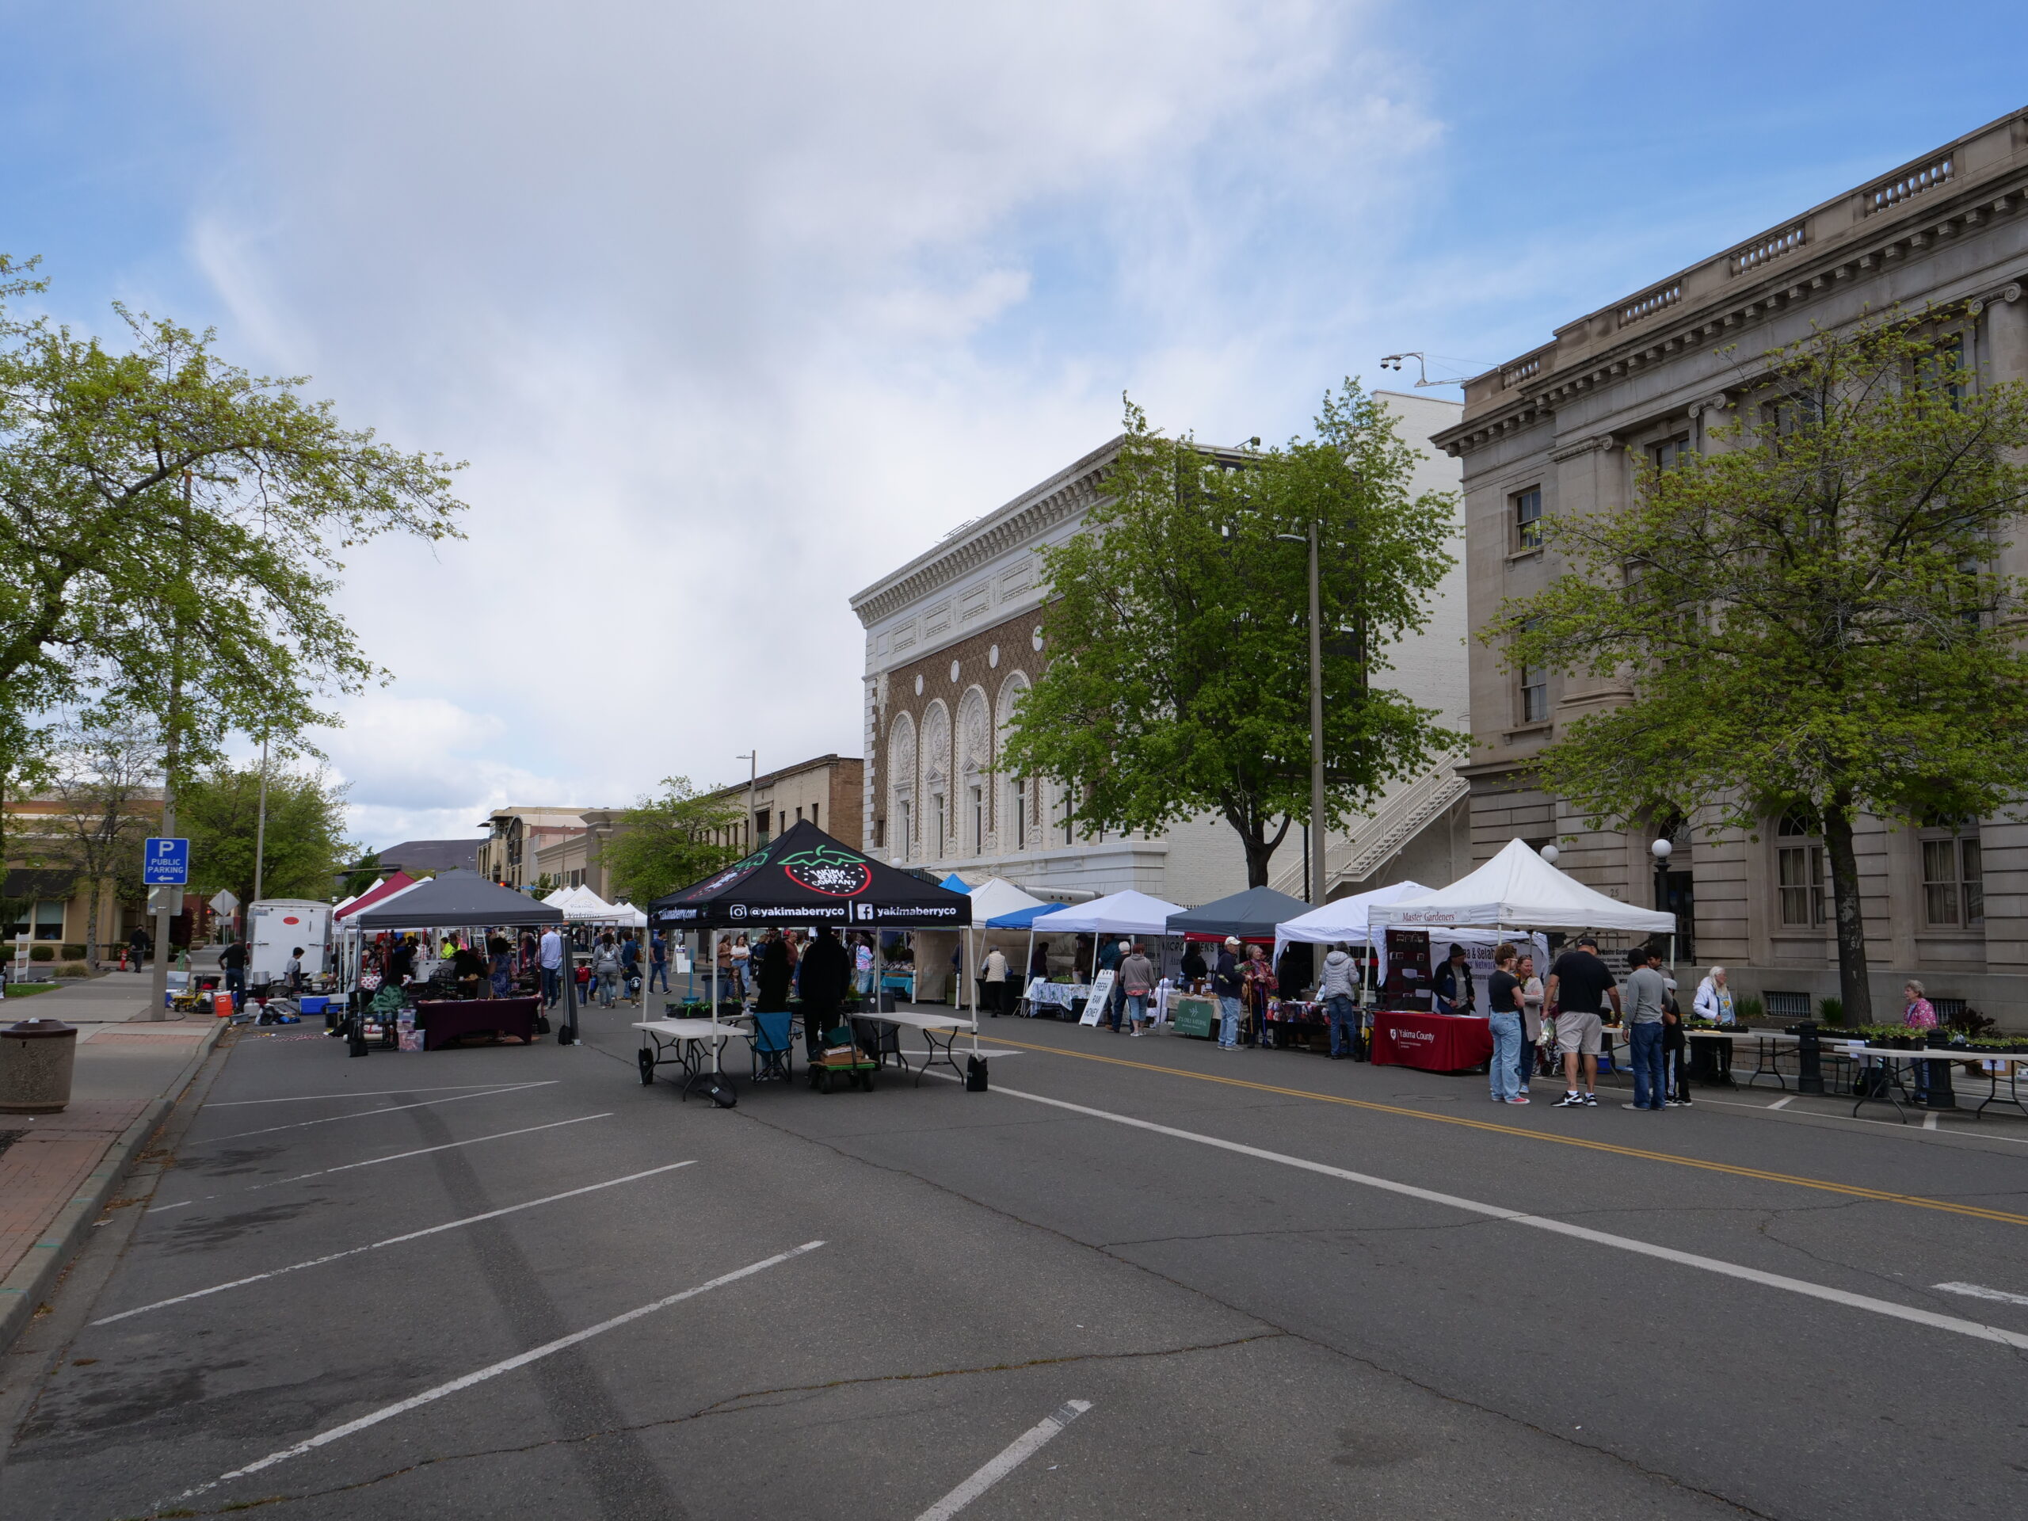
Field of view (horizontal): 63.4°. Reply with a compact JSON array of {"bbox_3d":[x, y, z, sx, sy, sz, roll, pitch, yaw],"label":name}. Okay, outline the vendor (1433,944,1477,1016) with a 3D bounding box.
[{"bbox_3d":[6.385,3.495,23.673,0.580,1.700,0.380,3,-6,-23],"label":"vendor"}]

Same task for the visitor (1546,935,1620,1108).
[{"bbox_3d":[6.138,2.804,17.678,0.720,1.824,0.520,-2,-6,17],"label":"visitor"}]

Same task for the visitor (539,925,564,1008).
[{"bbox_3d":[-10.030,4.498,35.528,0.520,1.810,0.360,3,-6,-26],"label":"visitor"}]

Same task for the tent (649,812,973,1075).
[{"bbox_3d":[-2.486,2.281,19.470,3.050,3.150,3.050,3,-6,-25],"label":"tent"}]

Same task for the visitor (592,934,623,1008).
[{"bbox_3d":[-9.436,4.873,38.092,0.660,1.679,0.450,2,-6,-19],"label":"visitor"}]

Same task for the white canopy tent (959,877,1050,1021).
[{"bbox_3d":[-0.461,4.323,39.165,3.000,3.040,3.000,3,-6,-23],"label":"white canopy tent"}]

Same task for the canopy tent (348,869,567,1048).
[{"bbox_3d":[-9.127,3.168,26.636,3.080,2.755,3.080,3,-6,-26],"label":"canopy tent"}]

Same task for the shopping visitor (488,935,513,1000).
[{"bbox_3d":[-8.568,3.785,27.359,0.500,1.670,0.380,-1,-6,14],"label":"shopping visitor"}]

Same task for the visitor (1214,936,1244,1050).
[{"bbox_3d":[3.416,3.699,26.100,0.430,1.790,0.480,1,-6,-5],"label":"visitor"}]

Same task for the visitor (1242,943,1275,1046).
[{"bbox_3d":[3.948,3.748,26.060,0.550,1.650,0.380,0,-6,-3],"label":"visitor"}]

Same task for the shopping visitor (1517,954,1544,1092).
[{"bbox_3d":[5.989,3.069,19.093,0.480,1.610,0.360,-4,-7,37],"label":"shopping visitor"}]

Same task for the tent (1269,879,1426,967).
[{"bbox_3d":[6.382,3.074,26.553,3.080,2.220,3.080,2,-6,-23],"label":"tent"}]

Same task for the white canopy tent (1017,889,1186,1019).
[{"bbox_3d":[2.415,4.051,34.166,3.100,2.720,3.100,3,-6,-23],"label":"white canopy tent"}]

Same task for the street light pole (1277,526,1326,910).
[{"bbox_3d":[5.866,0.201,33.139,0.900,9.950,0.300,3,-6,-23],"label":"street light pole"}]

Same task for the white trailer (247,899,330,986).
[{"bbox_3d":[-18.133,4.823,41.146,1.980,2.520,4.400,3,-6,-23],"label":"white trailer"}]

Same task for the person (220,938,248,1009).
[{"bbox_3d":[-17.231,4.759,36.300,0.560,1.670,0.420,2,-6,-20],"label":"person"}]

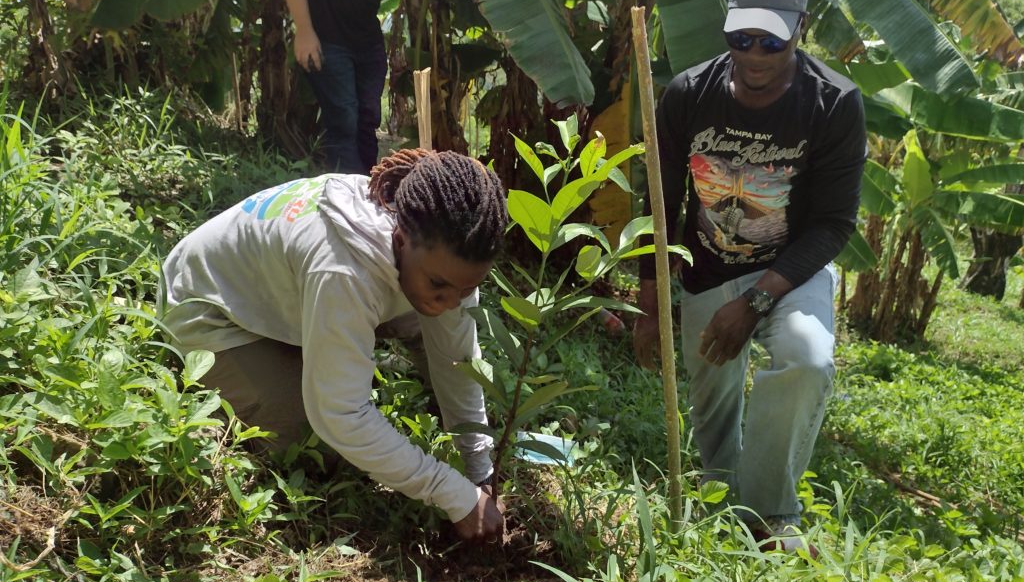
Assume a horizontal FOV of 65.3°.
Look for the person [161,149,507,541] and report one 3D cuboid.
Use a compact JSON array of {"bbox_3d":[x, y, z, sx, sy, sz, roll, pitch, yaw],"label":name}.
[{"bbox_3d":[-0.363,0.088,1.580,0.780,0.700,0.480,5,11,28],"label":"person"}]

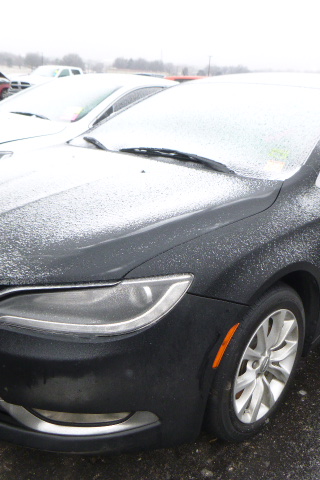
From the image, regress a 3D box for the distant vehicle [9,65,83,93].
[{"bbox_3d":[-5.063,-7.787,23.605,2.020,1.940,5.820,13,20,26],"label":"distant vehicle"}]

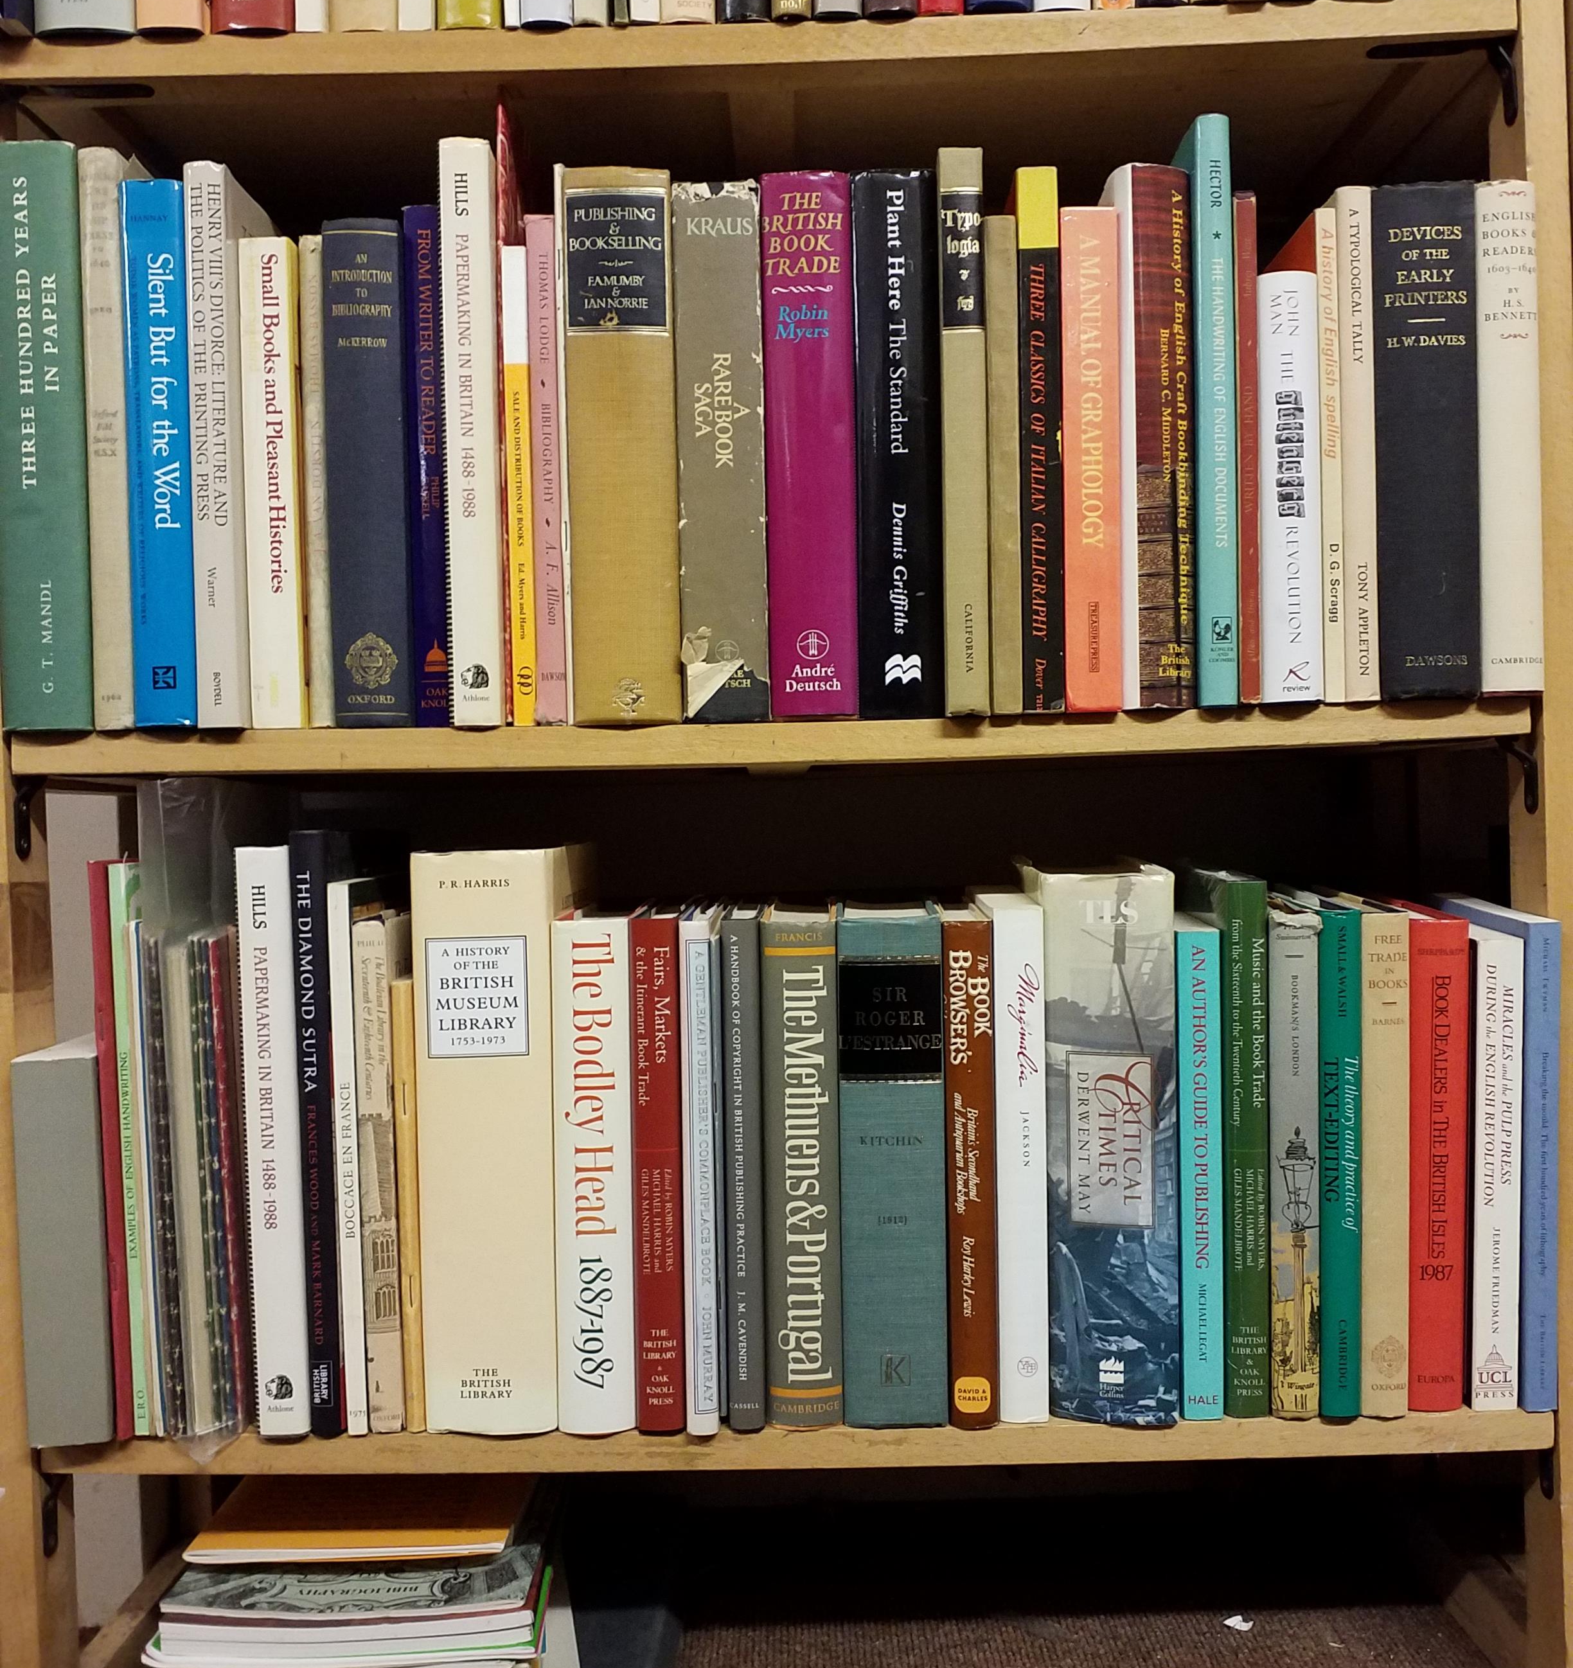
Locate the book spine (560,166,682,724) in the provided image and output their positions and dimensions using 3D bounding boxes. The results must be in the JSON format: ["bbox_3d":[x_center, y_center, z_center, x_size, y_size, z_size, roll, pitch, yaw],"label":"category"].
[{"bbox_3d":[-0.070,-0.172,0.801,0.047,0.242,0.162,-1,1,1],"label":"book spine"}]

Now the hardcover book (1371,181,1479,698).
[{"bbox_3d":[0.282,-0.173,0.788,0.044,0.222,0.150,-1,1,1],"label":"hardcover book"}]

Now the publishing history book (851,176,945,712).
[{"bbox_3d":[0.050,-0.172,0.799,0.036,0.239,0.162,-1,1,1],"label":"publishing history book"}]

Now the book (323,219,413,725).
[{"bbox_3d":[-0.182,-0.160,0.789,0.034,0.220,0.145,-1,2,1],"label":"book"}]

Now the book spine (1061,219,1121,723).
[{"bbox_3d":[0.134,-0.164,0.784,0.024,0.218,0.145,-1,2,1],"label":"book spine"}]

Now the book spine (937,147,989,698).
[{"bbox_3d":[0.080,-0.177,0.797,0.019,0.247,0.160,-1,1,1],"label":"book spine"}]

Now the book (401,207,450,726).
[{"bbox_3d":[-0.155,-0.163,0.793,0.017,0.227,0.150,-1,2,1],"label":"book"}]

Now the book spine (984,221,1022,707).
[{"bbox_3d":[0.096,-0.162,0.784,0.014,0.216,0.140,-1,2,1],"label":"book spine"}]

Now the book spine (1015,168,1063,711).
[{"bbox_3d":[0.113,-0.174,0.795,0.018,0.237,0.156,-1,1,1],"label":"book spine"}]

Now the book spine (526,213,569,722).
[{"bbox_3d":[-0.104,-0.161,0.786,0.013,0.220,0.142,-1,2,1],"label":"book spine"}]

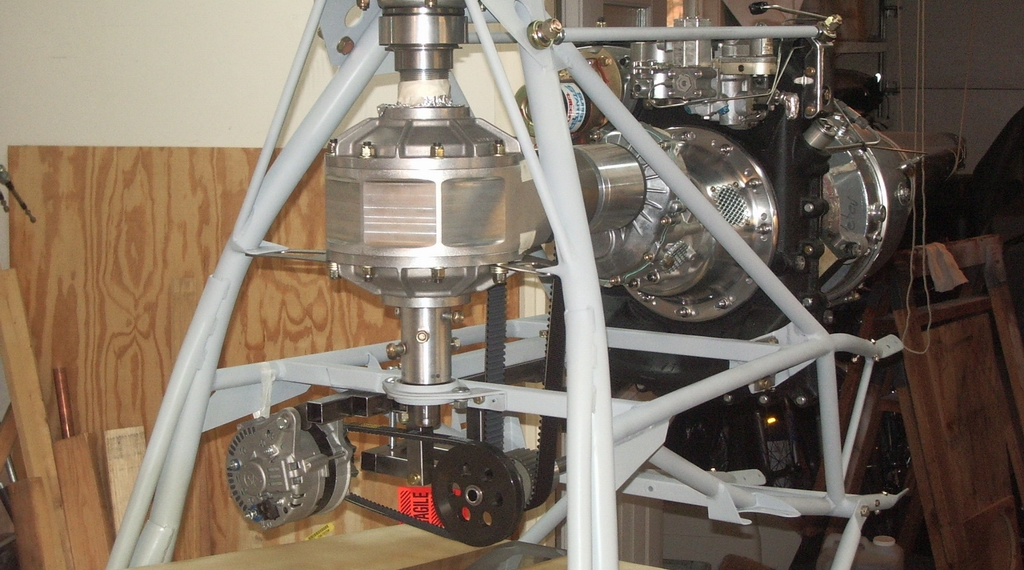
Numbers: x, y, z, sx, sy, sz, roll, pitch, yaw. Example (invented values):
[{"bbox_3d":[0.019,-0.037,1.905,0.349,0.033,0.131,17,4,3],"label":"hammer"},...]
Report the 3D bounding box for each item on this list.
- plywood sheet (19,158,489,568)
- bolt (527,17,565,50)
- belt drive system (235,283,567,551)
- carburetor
[{"bbox_3d":[-0.580,0.349,4.173,1.220,1.320,0.015,1,4,13],"label":"plywood sheet"},{"bbox_3d":[0.036,-0.271,1.980,0.037,0.030,0.030,-23,-8,36],"label":"bolt"},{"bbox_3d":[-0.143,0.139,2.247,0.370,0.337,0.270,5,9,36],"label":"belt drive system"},{"bbox_3d":[0.261,-0.290,2.500,0.140,0.145,0.170,5,9,36],"label":"carburetor"}]

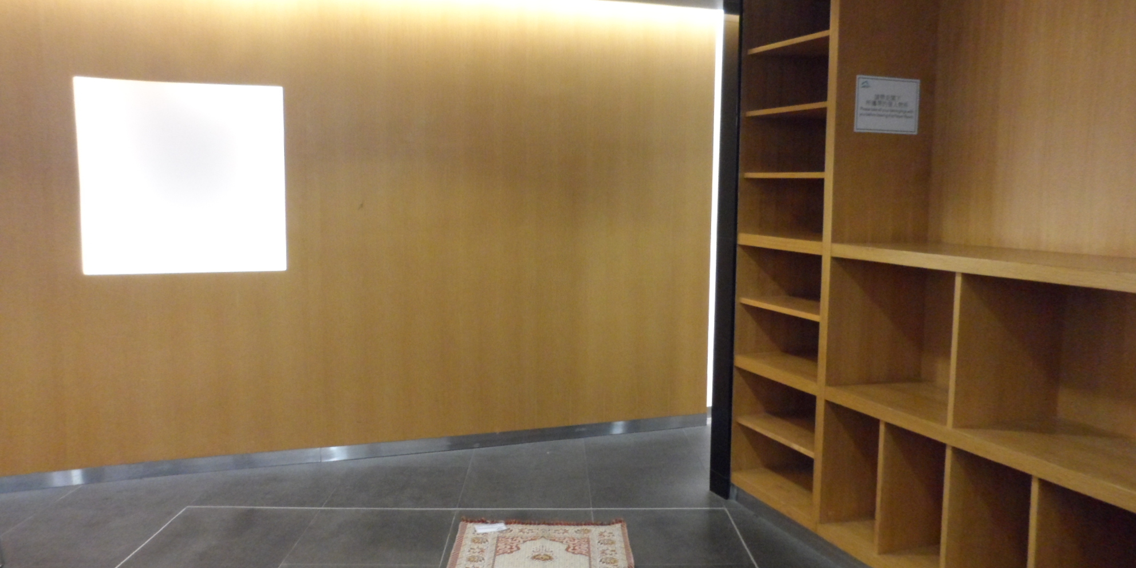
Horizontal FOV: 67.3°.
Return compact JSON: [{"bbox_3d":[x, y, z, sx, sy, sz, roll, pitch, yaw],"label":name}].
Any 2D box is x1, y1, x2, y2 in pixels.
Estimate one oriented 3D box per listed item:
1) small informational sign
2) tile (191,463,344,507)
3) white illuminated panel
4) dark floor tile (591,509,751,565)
[{"bbox_3d":[1.235,-0.687,3.285,0.302,0.211,0.010,-2,7,-21],"label":"small informational sign"},{"bbox_3d":[-1.439,0.990,4.161,0.605,0.010,0.595,0,7,-1],"label":"tile"},{"bbox_3d":[-1.868,-0.512,4.165,0.920,0.920,0.030,-2,7,-19],"label":"white illuminated panel"},{"bbox_3d":[0.427,1.069,3.619,0.605,0.010,0.595,0,7,-1],"label":"dark floor tile"}]

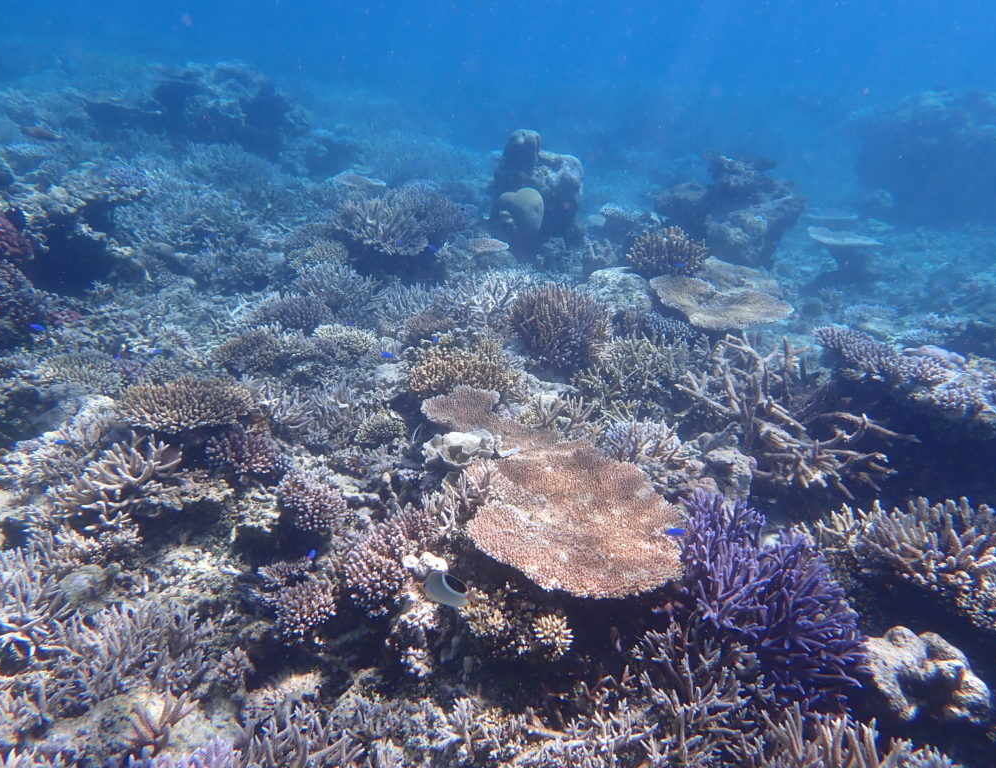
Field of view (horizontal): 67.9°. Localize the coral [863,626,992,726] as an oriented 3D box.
[{"bbox_3d":[0.900,0.613,1.550,0.250,0.170,0.200,0,26,0],"label":"coral"}]

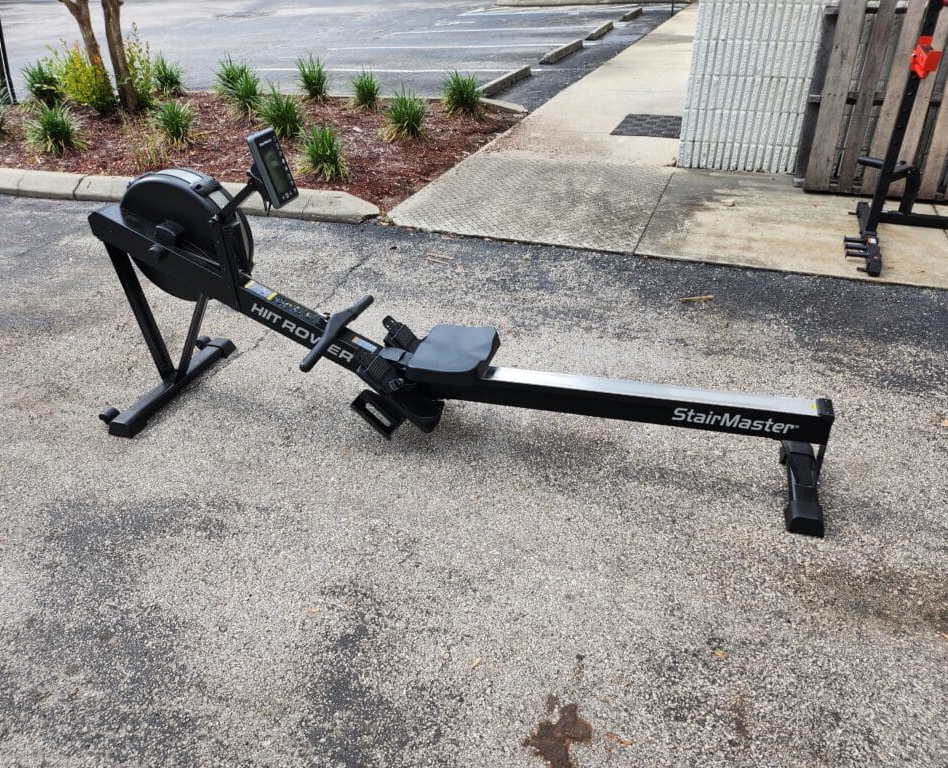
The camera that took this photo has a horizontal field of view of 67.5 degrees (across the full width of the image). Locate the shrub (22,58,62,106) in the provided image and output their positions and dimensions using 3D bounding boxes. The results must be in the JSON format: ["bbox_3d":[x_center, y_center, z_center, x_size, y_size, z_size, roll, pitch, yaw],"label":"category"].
[{"bbox_3d":[-4.530,-3.126,7.334,0.434,0.432,0.434,-18,35,-25],"label":"shrub"}]

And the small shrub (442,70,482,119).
[{"bbox_3d":[-0.100,-2.698,6.558,0.378,0.382,0.378,-1,32,0],"label":"small shrub"}]

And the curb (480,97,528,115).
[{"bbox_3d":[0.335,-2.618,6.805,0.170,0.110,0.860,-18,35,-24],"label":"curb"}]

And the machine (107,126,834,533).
[{"bbox_3d":[-0.117,-0.235,2.133,2.347,0.960,0.644,9,34,16],"label":"machine"}]

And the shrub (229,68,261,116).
[{"bbox_3d":[-2.158,-2.796,6.761,0.304,0.419,0.304,-1,32,0],"label":"shrub"}]

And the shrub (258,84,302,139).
[{"bbox_3d":[-1.643,-2.295,5.884,0.390,0.439,0.390,-9,33,-12],"label":"shrub"}]

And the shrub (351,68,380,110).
[{"bbox_3d":[-1.071,-2.894,6.890,0.291,0.380,0.291,-5,32,-7],"label":"shrub"}]

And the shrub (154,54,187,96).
[{"bbox_3d":[-3.340,-3.350,7.668,0.367,0.420,0.367,-13,34,-18],"label":"shrub"}]

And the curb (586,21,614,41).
[{"bbox_3d":[2.262,-6.314,12.670,0.170,0.125,1.830,11,34,19],"label":"curb"}]

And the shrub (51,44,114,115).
[{"bbox_3d":[-3.833,-3.007,6.969,0.645,0.625,0.548,-1,32,0],"label":"shrub"}]

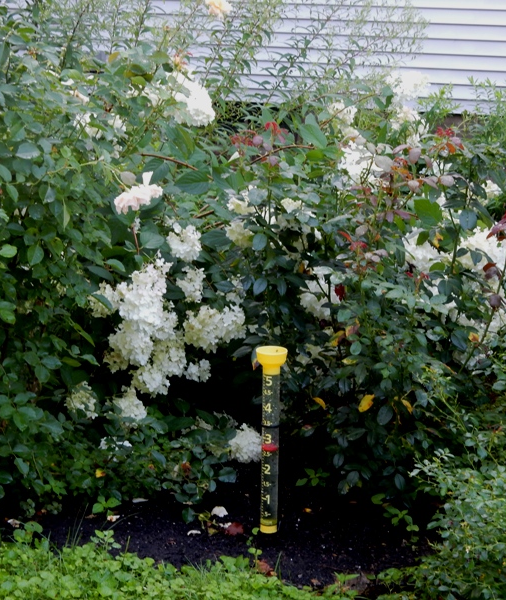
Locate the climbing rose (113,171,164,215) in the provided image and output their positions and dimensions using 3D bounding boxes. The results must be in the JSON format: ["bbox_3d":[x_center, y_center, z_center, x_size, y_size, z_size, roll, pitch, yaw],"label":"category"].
[{"bbox_3d":[-0.326,-0.304,3.960,0.140,0.110,0.115,0,13,-6],"label":"climbing rose"}]

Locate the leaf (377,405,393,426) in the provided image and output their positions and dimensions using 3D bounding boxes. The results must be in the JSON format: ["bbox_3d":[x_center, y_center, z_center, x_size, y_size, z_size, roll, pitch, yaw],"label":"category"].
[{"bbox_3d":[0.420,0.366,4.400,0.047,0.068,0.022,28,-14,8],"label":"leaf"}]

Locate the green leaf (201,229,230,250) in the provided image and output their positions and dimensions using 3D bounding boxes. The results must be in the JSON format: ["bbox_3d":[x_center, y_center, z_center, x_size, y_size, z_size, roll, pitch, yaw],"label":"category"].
[{"bbox_3d":[-0.117,-0.194,4.450,0.096,0.074,0.035,0,-8,-2],"label":"green leaf"}]

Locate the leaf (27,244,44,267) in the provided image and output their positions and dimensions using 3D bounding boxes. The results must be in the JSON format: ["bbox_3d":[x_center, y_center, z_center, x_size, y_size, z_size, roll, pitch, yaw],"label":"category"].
[{"bbox_3d":[-0.574,-0.117,3.650,0.041,0.063,0.012,13,-24,-3],"label":"leaf"}]

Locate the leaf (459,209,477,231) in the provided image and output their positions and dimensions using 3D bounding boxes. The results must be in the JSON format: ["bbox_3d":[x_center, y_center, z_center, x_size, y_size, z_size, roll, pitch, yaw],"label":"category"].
[{"bbox_3d":[0.653,-0.244,4.200,0.054,0.067,0.018,3,-7,9],"label":"leaf"}]

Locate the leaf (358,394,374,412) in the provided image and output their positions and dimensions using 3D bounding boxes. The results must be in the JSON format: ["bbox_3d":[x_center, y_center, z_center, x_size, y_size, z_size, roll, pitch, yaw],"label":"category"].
[{"bbox_3d":[0.307,0.281,3.750,0.030,0.059,0.012,39,-16,18],"label":"leaf"}]

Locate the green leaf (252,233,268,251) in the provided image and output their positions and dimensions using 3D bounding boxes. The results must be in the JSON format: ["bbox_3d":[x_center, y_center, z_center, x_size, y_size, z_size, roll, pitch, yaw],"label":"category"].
[{"bbox_3d":[0.020,-0.177,4.200,0.047,0.054,0.016,1,-8,0],"label":"green leaf"}]

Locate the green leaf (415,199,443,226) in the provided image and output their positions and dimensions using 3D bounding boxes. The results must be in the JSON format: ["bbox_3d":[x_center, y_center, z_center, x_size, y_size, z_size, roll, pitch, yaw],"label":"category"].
[{"bbox_3d":[0.501,-0.251,3.950,0.073,0.092,0.018,-38,-17,-6],"label":"green leaf"}]

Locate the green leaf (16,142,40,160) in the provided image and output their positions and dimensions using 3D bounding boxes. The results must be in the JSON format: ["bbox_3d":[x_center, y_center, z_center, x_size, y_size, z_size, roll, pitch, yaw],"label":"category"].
[{"bbox_3d":[-0.605,-0.393,3.720,0.064,0.051,0.015,-1,-24,-9],"label":"green leaf"}]

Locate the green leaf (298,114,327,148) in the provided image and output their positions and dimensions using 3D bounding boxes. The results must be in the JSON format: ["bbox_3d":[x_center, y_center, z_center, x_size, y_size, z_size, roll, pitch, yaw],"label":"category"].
[{"bbox_3d":[0.201,-0.559,4.600,0.080,0.123,0.030,-30,-5,0],"label":"green leaf"}]

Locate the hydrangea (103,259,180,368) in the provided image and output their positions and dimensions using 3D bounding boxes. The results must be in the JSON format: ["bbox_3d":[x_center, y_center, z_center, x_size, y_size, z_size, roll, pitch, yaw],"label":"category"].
[{"bbox_3d":[-0.312,0.041,3.880,0.202,0.296,0.190,0,14,-5],"label":"hydrangea"}]

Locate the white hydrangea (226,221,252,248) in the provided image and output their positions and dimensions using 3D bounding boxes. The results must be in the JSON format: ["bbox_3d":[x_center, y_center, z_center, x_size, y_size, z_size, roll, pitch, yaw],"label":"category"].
[{"bbox_3d":[-0.044,-0.213,4.510,0.092,0.092,0.090,1,12,0],"label":"white hydrangea"}]

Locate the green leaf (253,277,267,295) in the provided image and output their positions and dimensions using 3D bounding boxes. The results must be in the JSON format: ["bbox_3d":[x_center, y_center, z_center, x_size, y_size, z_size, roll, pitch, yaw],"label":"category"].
[{"bbox_3d":[0.024,-0.044,4.400,0.040,0.062,0.020,28,-14,8],"label":"green leaf"}]

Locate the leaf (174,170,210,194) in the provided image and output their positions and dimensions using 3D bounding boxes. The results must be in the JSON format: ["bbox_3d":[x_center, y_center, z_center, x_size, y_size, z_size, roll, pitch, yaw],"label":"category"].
[{"bbox_3d":[-0.174,-0.338,4.000,0.104,0.081,0.025,-5,-30,-6],"label":"leaf"}]

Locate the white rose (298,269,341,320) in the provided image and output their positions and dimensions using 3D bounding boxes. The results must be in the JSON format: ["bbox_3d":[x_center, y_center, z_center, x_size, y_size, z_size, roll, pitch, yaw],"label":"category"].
[{"bbox_3d":[0.194,-0.013,4.050,0.129,0.136,0.110,2,14,3],"label":"white rose"}]

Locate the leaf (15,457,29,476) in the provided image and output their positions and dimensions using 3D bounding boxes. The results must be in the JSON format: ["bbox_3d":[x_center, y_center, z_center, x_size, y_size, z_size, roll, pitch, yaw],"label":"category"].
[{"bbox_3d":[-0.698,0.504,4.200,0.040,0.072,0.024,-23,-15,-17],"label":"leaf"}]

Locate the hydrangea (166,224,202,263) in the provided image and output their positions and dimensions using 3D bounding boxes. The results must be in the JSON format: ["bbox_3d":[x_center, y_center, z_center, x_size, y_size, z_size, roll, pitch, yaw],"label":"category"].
[{"bbox_3d":[-0.216,-0.181,4.365,0.107,0.126,0.100,0,14,-3],"label":"hydrangea"}]

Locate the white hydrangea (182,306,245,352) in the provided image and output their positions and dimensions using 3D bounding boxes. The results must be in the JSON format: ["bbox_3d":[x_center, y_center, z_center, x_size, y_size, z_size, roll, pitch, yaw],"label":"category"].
[{"bbox_3d":[-0.119,0.088,4.303,0.191,0.148,0.150,0,14,-2],"label":"white hydrangea"}]

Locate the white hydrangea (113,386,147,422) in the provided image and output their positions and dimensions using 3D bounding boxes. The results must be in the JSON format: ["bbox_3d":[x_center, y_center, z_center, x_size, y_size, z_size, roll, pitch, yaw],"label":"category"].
[{"bbox_3d":[-0.379,0.325,4.310,0.105,0.110,0.100,0,13,-6],"label":"white hydrangea"}]

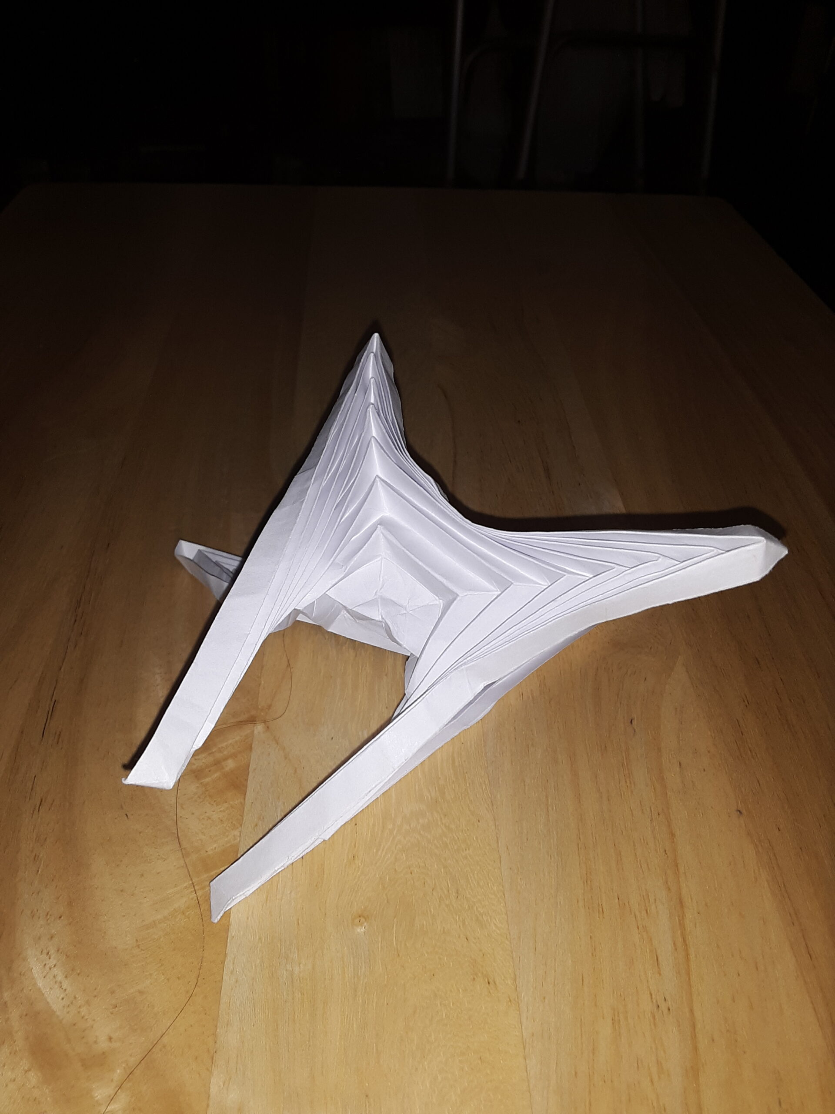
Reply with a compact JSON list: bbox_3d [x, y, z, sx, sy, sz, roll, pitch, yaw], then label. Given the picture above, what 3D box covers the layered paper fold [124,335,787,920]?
[{"bbox_3d":[-0.020,-0.002,0.380,0.235,0.100,0.225,-14,42,-20],"label":"layered paper fold"}]

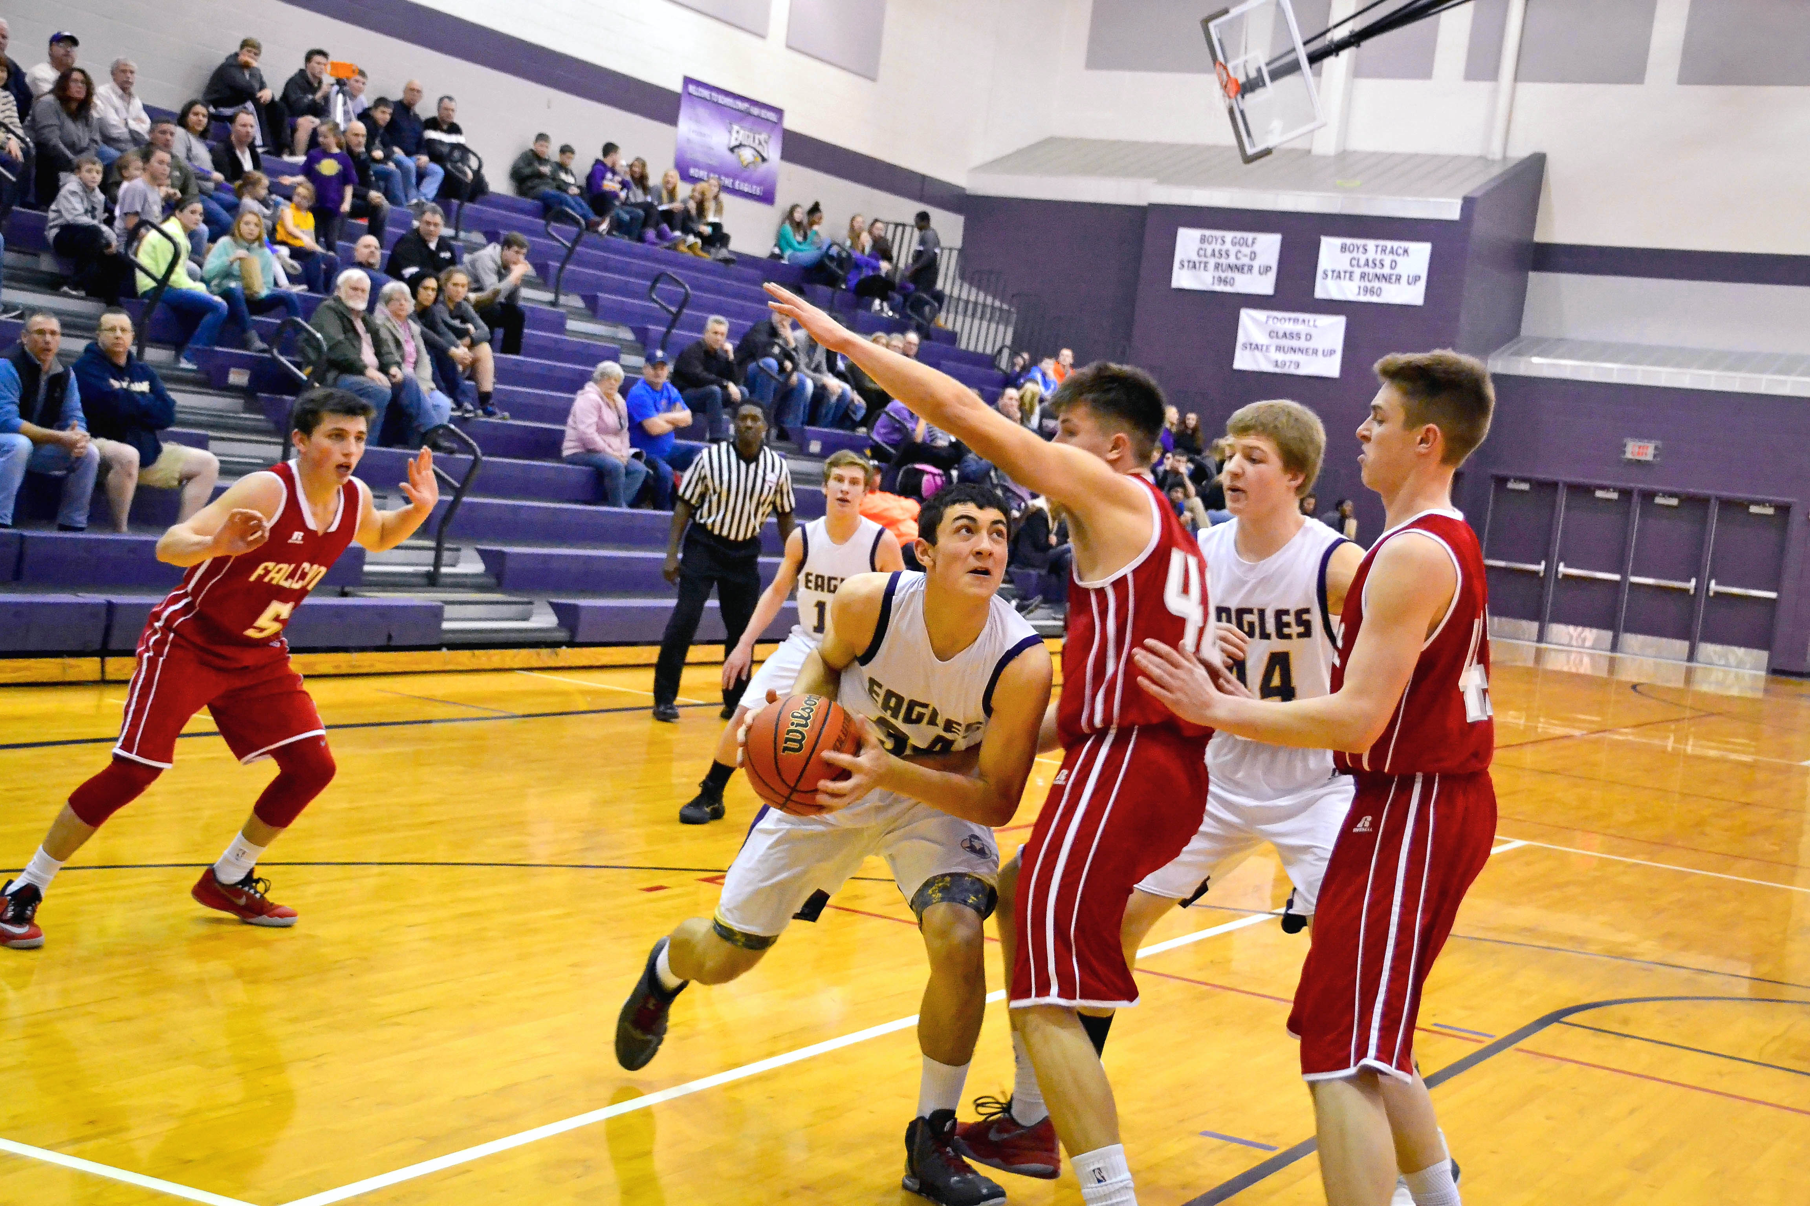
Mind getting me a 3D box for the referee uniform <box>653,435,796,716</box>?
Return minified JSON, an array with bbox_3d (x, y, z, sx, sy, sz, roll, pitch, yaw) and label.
[{"bbox_3d":[-0.959,-0.126,13.850,0.630,1.560,0.380,6,3,-7],"label":"referee uniform"}]

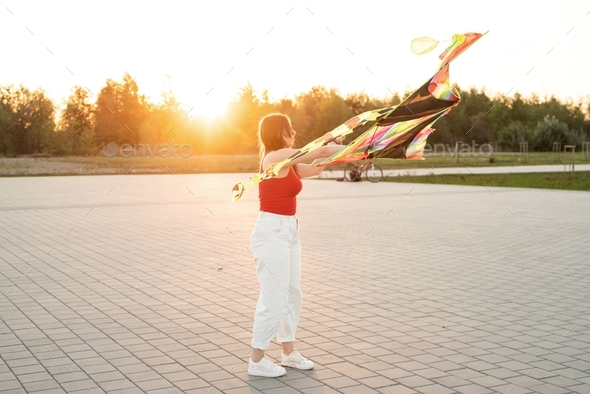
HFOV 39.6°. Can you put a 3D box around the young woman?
[{"bbox_3d":[0.035,0.287,5.180,0.630,1.635,0.470,1,3,15],"label":"young woman"}]

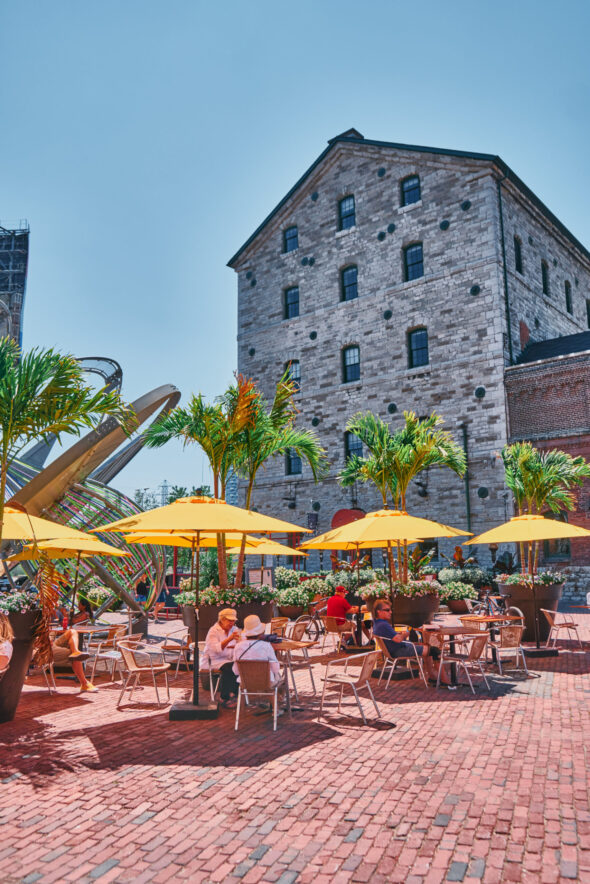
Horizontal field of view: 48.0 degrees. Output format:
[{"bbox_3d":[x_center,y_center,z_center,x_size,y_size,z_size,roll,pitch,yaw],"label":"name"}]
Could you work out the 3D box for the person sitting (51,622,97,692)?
[{"bbox_3d":[-3.349,2.991,9.675,0.900,1.260,0.520,1,-11,-9],"label":"person sitting"}]

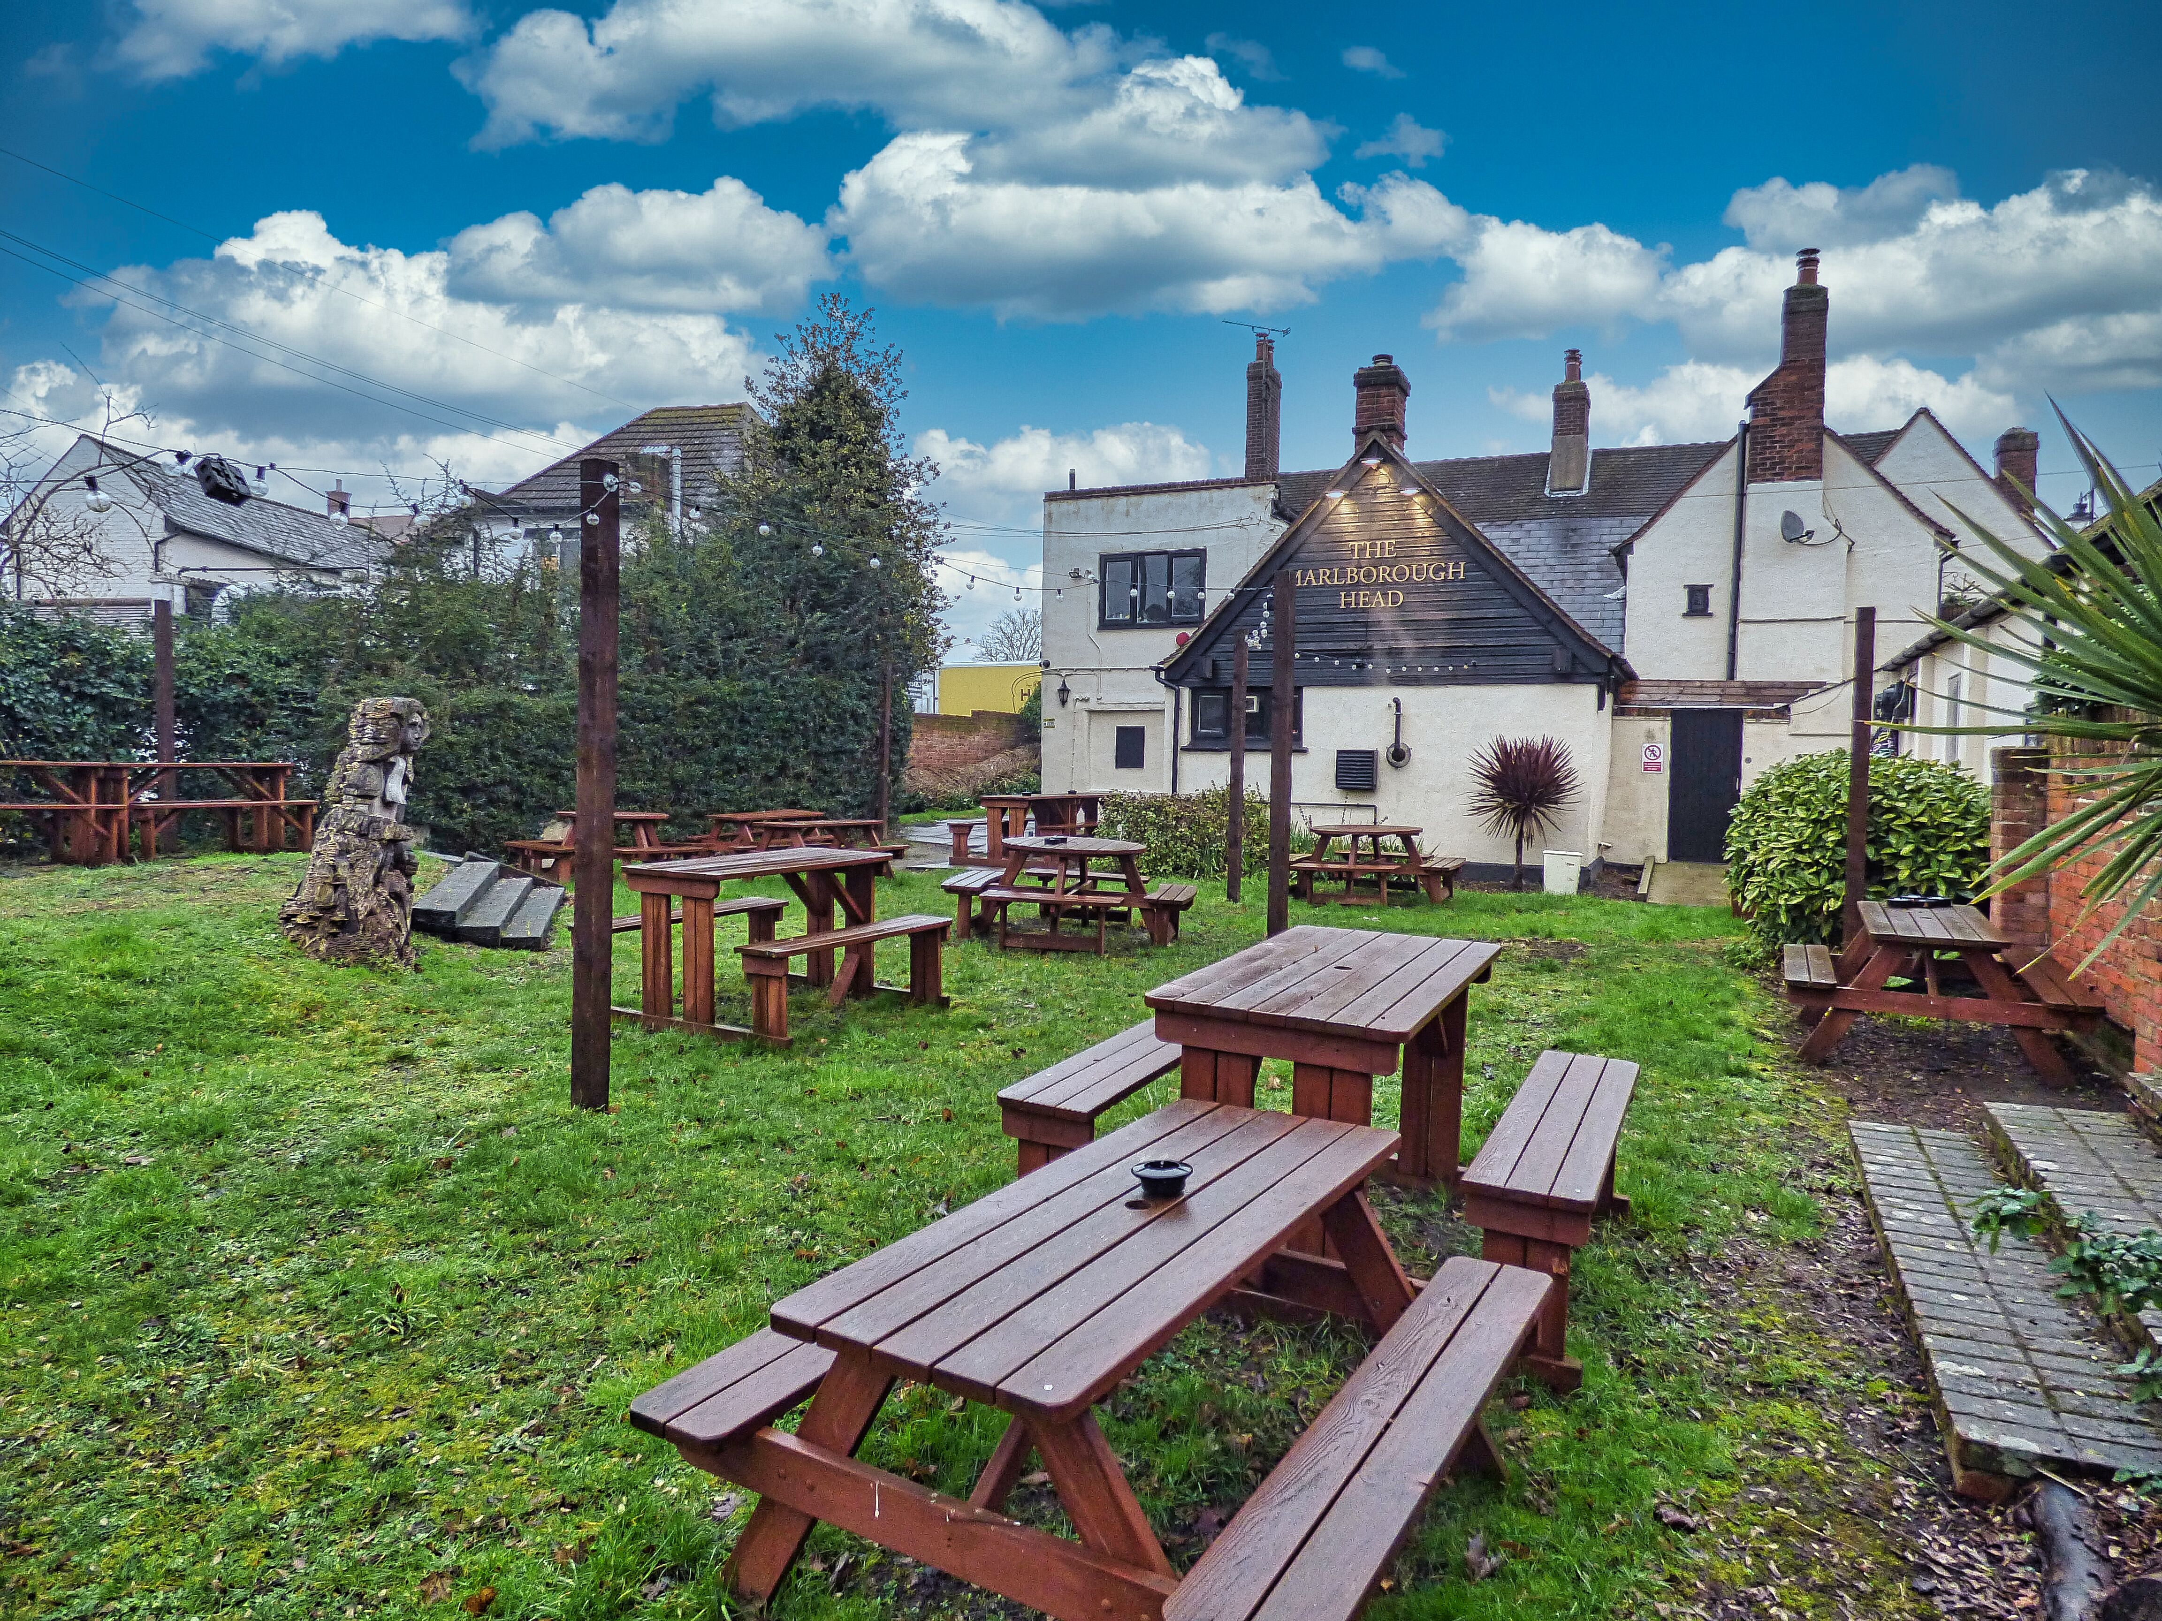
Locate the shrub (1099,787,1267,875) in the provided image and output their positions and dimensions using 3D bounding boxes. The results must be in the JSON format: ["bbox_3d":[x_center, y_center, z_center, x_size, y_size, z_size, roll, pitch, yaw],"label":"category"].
[{"bbox_3d":[1.248,0.295,14.671,1.950,1.100,1.000,2,3,24],"label":"shrub"}]

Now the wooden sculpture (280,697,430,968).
[{"bbox_3d":[-4.960,0.121,8.548,0.880,1.750,0.720,1,3,11],"label":"wooden sculpture"}]

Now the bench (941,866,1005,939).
[{"bbox_3d":[-0.865,0.771,10.237,0.320,0.425,1.080,1,4,9],"label":"bench"}]

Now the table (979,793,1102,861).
[{"bbox_3d":[-0.523,0.253,15.635,0.790,0.860,1.450,3,4,32],"label":"table"}]

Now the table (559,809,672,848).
[{"bbox_3d":[-5.201,0.416,13.920,1.270,0.740,1.250,-1,3,-20],"label":"table"}]

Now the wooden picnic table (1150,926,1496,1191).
[{"bbox_3d":[0.839,0.948,4.063,0.790,0.865,1.450,3,4,28],"label":"wooden picnic table"}]

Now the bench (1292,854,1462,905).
[{"bbox_3d":[2.990,0.707,13.135,1.850,0.420,1.900,2,4,24],"label":"bench"}]

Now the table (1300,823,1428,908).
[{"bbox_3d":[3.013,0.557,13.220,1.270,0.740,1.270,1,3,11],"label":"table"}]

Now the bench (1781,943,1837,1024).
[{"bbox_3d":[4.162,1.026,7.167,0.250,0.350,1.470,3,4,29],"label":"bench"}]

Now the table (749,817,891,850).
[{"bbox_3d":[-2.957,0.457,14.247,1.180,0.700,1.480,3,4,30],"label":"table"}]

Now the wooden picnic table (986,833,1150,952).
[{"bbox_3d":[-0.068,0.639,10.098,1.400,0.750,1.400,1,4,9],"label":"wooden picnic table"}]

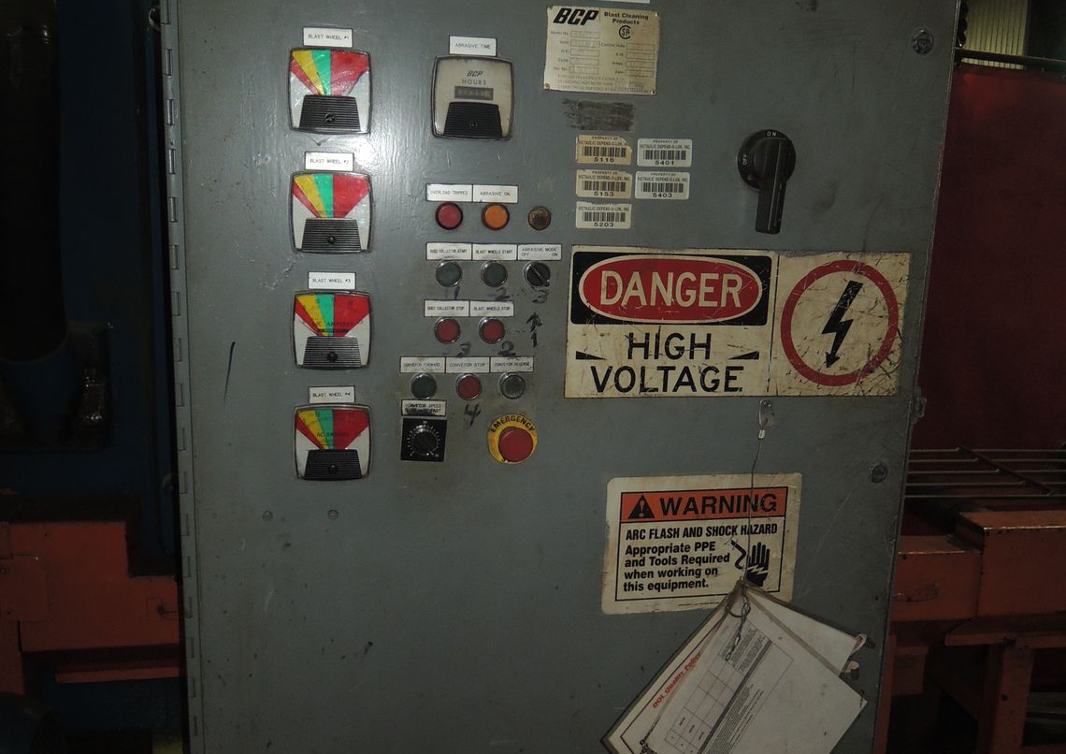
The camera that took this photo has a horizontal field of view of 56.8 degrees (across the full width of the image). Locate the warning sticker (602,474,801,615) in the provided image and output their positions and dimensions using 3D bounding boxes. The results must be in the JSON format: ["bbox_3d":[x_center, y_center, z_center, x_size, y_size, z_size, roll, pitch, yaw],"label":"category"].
[{"bbox_3d":[0.213,0.208,1.230,0.251,0.175,0.004,0,11,-10],"label":"warning sticker"}]

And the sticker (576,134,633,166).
[{"bbox_3d":[0.082,-0.256,1.112,0.065,0.030,0.004,0,11,-10],"label":"sticker"}]

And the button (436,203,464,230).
[{"bbox_3d":[-0.092,-0.178,1.091,0.030,0.030,0.016,0,11,-10],"label":"button"}]

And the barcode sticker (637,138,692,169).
[{"bbox_3d":[0.151,-0.256,1.125,0.064,0.030,0.004,0,11,-10],"label":"barcode sticker"}]

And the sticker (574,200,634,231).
[{"bbox_3d":[0.082,-0.184,1.127,0.065,0.029,0.004,0,11,-10],"label":"sticker"}]

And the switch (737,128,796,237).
[{"bbox_3d":[0.273,-0.224,1.131,0.072,0.116,0.046,0,11,-10],"label":"switch"}]

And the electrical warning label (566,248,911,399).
[{"bbox_3d":[0.251,-0.063,1.182,0.424,0.178,0.004,0,11,-10],"label":"electrical warning label"}]

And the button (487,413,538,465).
[{"bbox_3d":[-0.021,0.077,1.146,0.060,0.060,0.035,0,11,-10],"label":"button"}]

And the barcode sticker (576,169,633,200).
[{"bbox_3d":[0.082,-0.218,1.120,0.065,0.028,0.004,0,11,-10],"label":"barcode sticker"}]

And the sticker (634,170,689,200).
[{"bbox_3d":[0.150,-0.219,1.132,0.065,0.030,0.004,0,11,-10],"label":"sticker"}]

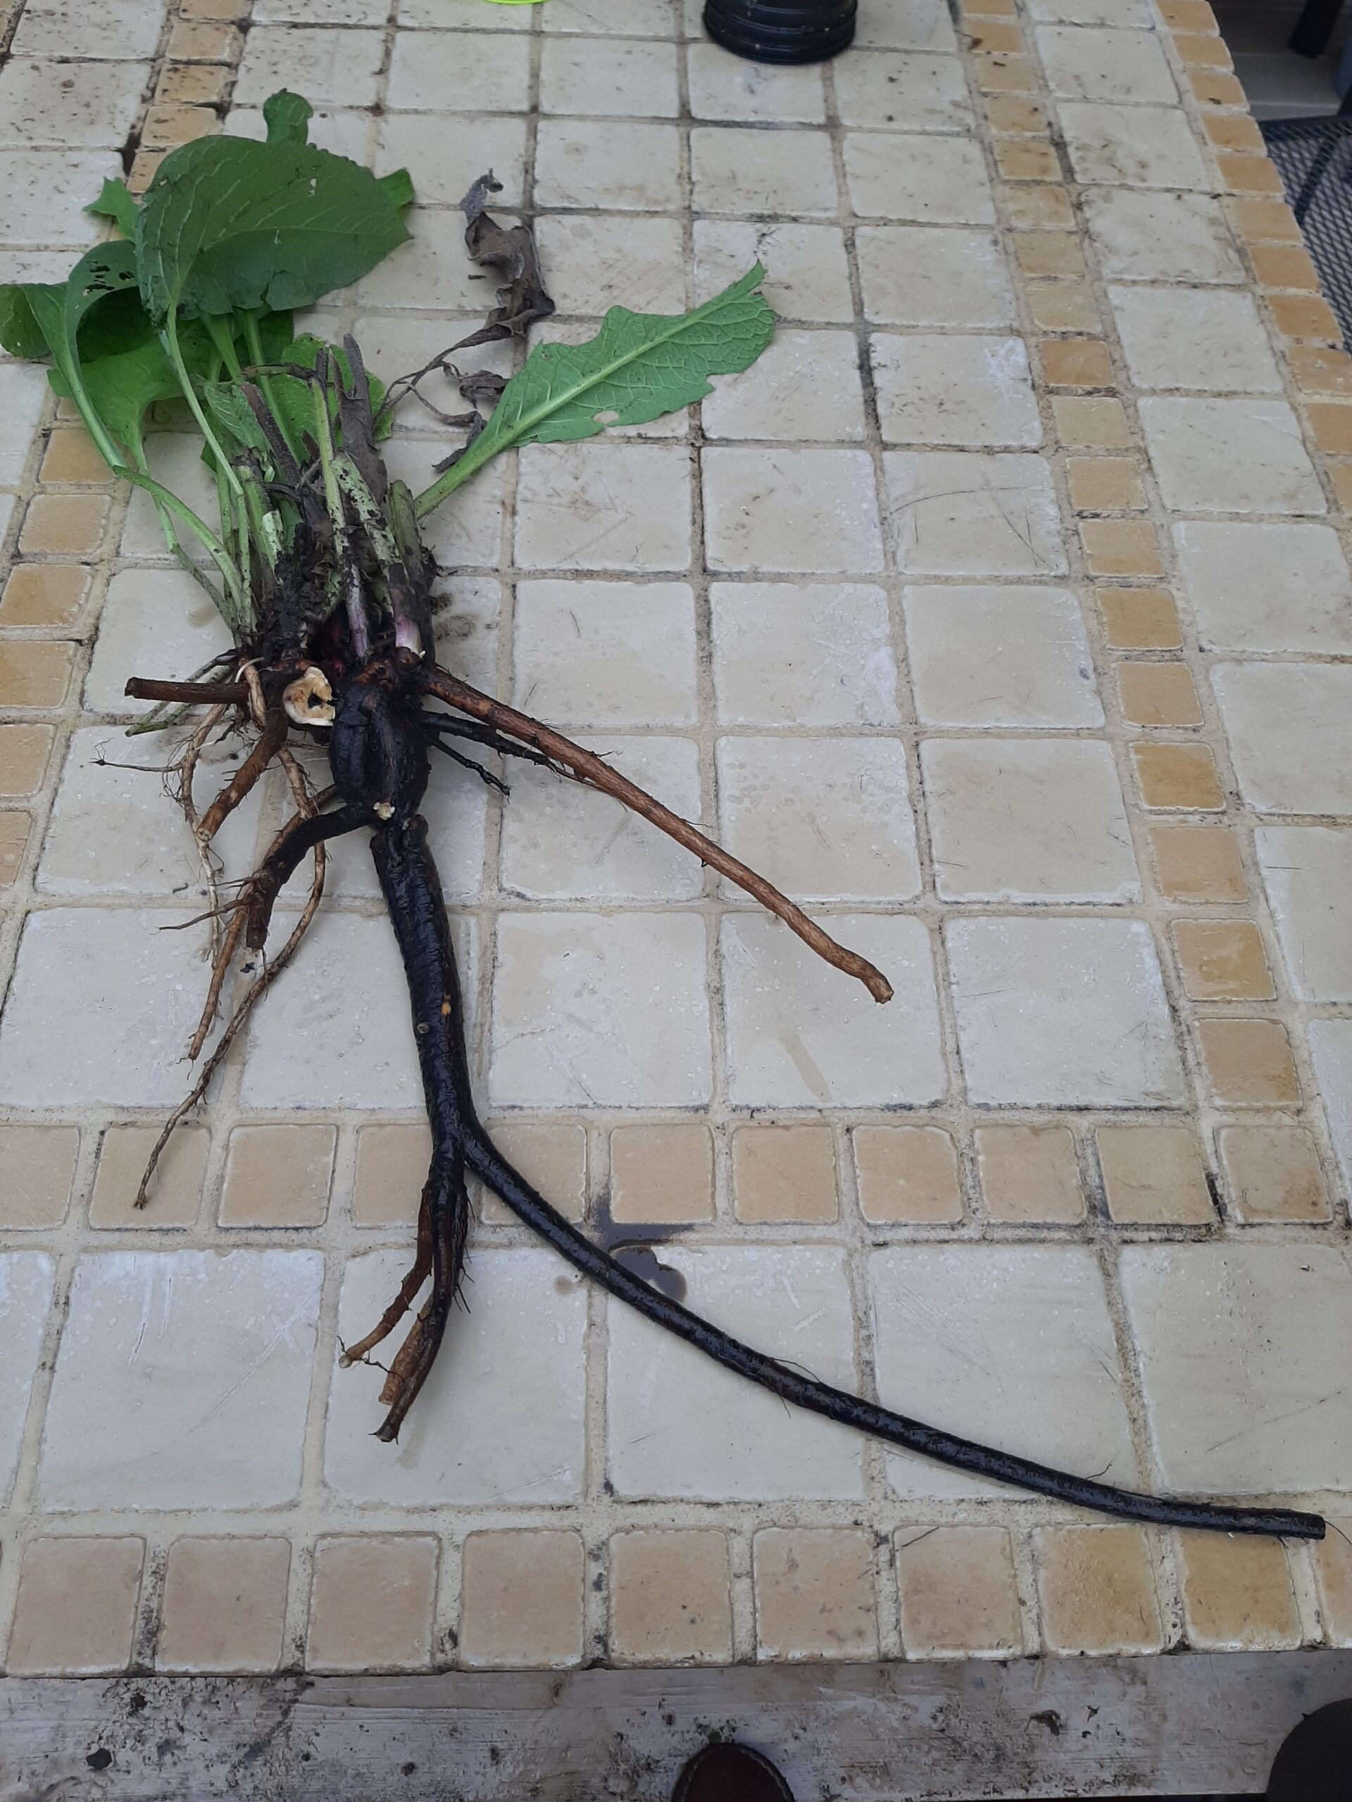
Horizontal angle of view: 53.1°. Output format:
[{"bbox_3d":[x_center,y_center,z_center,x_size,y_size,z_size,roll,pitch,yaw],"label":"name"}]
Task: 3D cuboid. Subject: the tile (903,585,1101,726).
[{"bbox_3d":[0.178,-0.133,0.747,0.100,0.010,0.100,1,61,-3],"label":"tile"}]

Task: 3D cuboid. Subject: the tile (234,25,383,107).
[{"bbox_3d":[-0.266,-0.608,0.996,0.101,0.010,0.098,0,61,-3],"label":"tile"}]

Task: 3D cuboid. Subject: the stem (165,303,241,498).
[{"bbox_3d":[-0.266,-0.282,0.753,0.012,0.011,0.143,-20,73,-13],"label":"stem"}]

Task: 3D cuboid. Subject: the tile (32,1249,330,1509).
[{"bbox_3d":[-0.199,0.195,0.555,0.102,0.010,0.100,0,61,-2],"label":"tile"}]

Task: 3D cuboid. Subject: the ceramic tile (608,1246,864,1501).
[{"bbox_3d":[0.024,0.195,0.565,0.102,0.010,0.101,0,61,-2],"label":"ceramic tile"}]

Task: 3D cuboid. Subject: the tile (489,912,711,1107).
[{"bbox_3d":[-0.035,0.052,0.642,0.101,0.010,0.099,0,61,-2],"label":"tile"}]

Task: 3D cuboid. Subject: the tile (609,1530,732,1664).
[{"bbox_3d":[-0.002,0.265,0.516,0.045,0.009,0.045,0,61,-3],"label":"tile"}]

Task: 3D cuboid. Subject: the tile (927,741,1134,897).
[{"bbox_3d":[0.182,-0.041,0.705,0.102,0.010,0.099,1,61,-3],"label":"tile"}]

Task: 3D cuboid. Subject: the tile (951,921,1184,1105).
[{"bbox_3d":[0.185,0.054,0.653,0.101,0.010,0.098,1,61,-2],"label":"tile"}]

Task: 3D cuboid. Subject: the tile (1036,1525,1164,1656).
[{"bbox_3d":[0.161,0.267,0.524,0.046,0.010,0.046,1,61,-3],"label":"tile"}]

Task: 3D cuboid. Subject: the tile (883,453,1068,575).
[{"bbox_3d":[0.177,-0.228,0.806,0.100,0.010,0.098,0,61,-2],"label":"tile"}]

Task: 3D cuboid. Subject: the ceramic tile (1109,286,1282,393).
[{"bbox_3d":[0.339,-0.366,0.890,0.099,0.010,0.099,0,61,-2],"label":"ceramic tile"}]

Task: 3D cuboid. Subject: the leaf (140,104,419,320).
[{"bbox_3d":[-0.236,-0.396,0.794,0.153,0.035,0.135,0,86,-3],"label":"leaf"}]

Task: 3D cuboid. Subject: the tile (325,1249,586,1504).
[{"bbox_3d":[-0.087,0.193,0.552,0.101,0.009,0.099,0,61,-3],"label":"tile"}]

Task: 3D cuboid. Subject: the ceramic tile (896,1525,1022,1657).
[{"bbox_3d":[0.108,0.266,0.522,0.045,0.009,0.045,0,61,-3],"label":"ceramic tile"}]

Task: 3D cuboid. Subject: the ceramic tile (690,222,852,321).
[{"bbox_3d":[0.064,-0.418,0.907,0.103,0.010,0.099,1,61,-2],"label":"ceramic tile"}]

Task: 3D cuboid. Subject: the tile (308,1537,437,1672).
[{"bbox_3d":[-0.115,0.269,0.518,0.047,0.010,0.046,0,61,-2],"label":"tile"}]

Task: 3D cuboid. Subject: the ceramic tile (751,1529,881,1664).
[{"bbox_3d":[0.053,0.266,0.519,0.046,0.009,0.045,0,61,-3],"label":"ceramic tile"}]

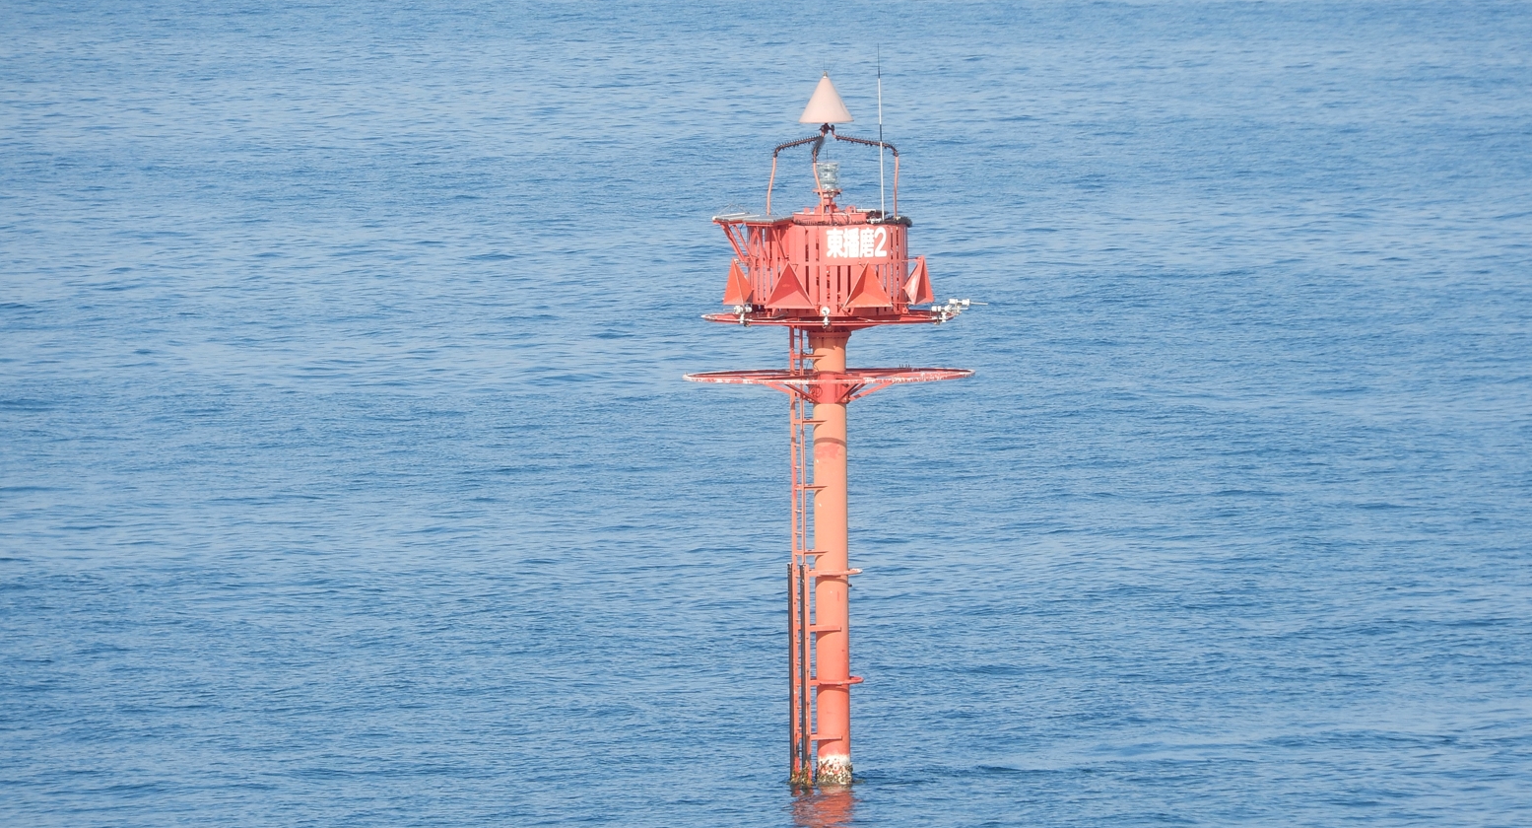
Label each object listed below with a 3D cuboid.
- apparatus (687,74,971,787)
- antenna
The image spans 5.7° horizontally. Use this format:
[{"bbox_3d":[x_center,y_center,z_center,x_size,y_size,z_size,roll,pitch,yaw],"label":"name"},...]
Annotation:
[{"bbox_3d":[0.881,0.231,214.000,3.970,9.870,3.970,-1,2,0],"label":"apparatus"},{"bbox_3d":[1.591,-3.874,213.800,0.036,2.370,0.036,-2,2,0],"label":"antenna"}]

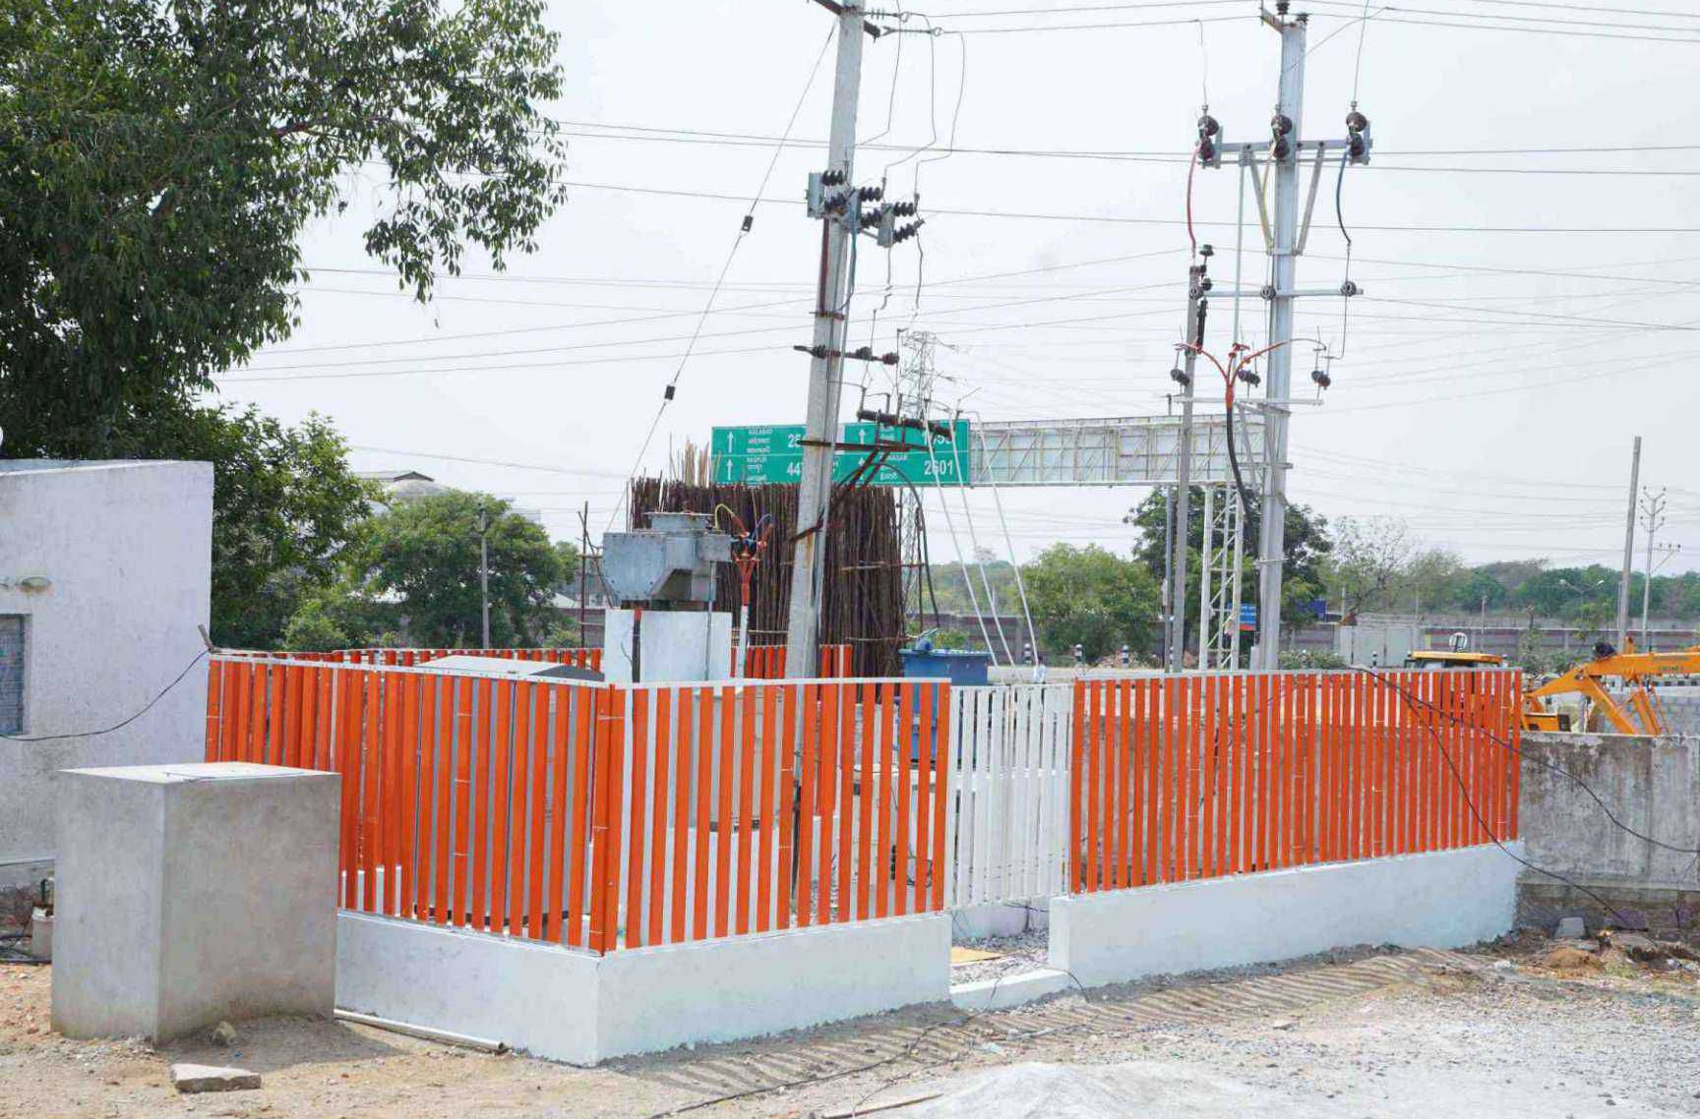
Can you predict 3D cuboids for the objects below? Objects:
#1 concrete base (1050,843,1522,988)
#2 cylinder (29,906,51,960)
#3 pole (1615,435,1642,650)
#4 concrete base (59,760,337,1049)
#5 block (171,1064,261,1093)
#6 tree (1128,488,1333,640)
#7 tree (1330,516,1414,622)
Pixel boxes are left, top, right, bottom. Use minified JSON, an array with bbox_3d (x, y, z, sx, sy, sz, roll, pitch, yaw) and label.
[{"bbox_3d":[2.926,2.240,15.558,0.160,0.590,5.270,1,-1,42],"label":"concrete base"},{"bbox_3d":[-4.608,2.147,14.141,0.205,0.305,0.205,1,-1,42],"label":"cylinder"},{"bbox_3d":[24.428,-0.208,77.000,0.250,7.450,0.250,4,-1,0],"label":"pole"},{"bbox_3d":[-3.128,1.627,11.805,0.800,1.180,1.030,1,-1,38],"label":"concrete base"},{"bbox_3d":[-3.414,2.797,13.248,0.470,0.080,0.330,2,-1,-14],"label":"block"},{"bbox_3d":[15.033,0.394,97.000,8.000,6.400,7.500,1,-1,0],"label":"tree"},{"bbox_3d":[24.777,0.950,117.000,3.900,6.000,3.900,1,-1,0],"label":"tree"}]

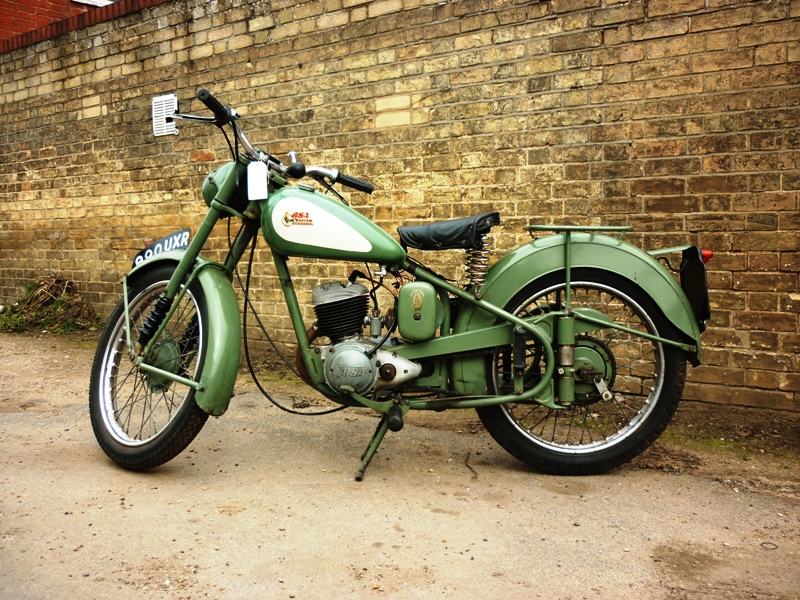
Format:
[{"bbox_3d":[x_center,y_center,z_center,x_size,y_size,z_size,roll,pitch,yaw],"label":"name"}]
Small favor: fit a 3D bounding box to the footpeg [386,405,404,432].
[{"bbox_3d":[-0.010,0.321,2.088,0.045,0.045,0.120,0,5,0],"label":"footpeg"}]

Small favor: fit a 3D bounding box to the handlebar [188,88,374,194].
[{"bbox_3d":[-0.326,-0.425,2.220,0.140,0.115,0.670,5,-12,41],"label":"handlebar"}]

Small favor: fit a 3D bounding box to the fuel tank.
[{"bbox_3d":[-0.189,-0.215,2.224,0.420,0.222,0.240,0,5,0],"label":"fuel tank"}]

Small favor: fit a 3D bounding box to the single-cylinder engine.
[{"bbox_3d":[-0.097,0.102,2.248,0.312,0.314,0.260,0,5,0],"label":"single-cylinder engine"}]

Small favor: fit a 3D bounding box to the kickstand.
[{"bbox_3d":[-0.073,0.411,2.282,0.110,0.205,0.200,0,5,0],"label":"kickstand"}]

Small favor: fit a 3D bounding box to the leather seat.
[{"bbox_3d":[0.139,-0.200,2.224,0.290,0.110,0.255,0,5,0],"label":"leather seat"}]

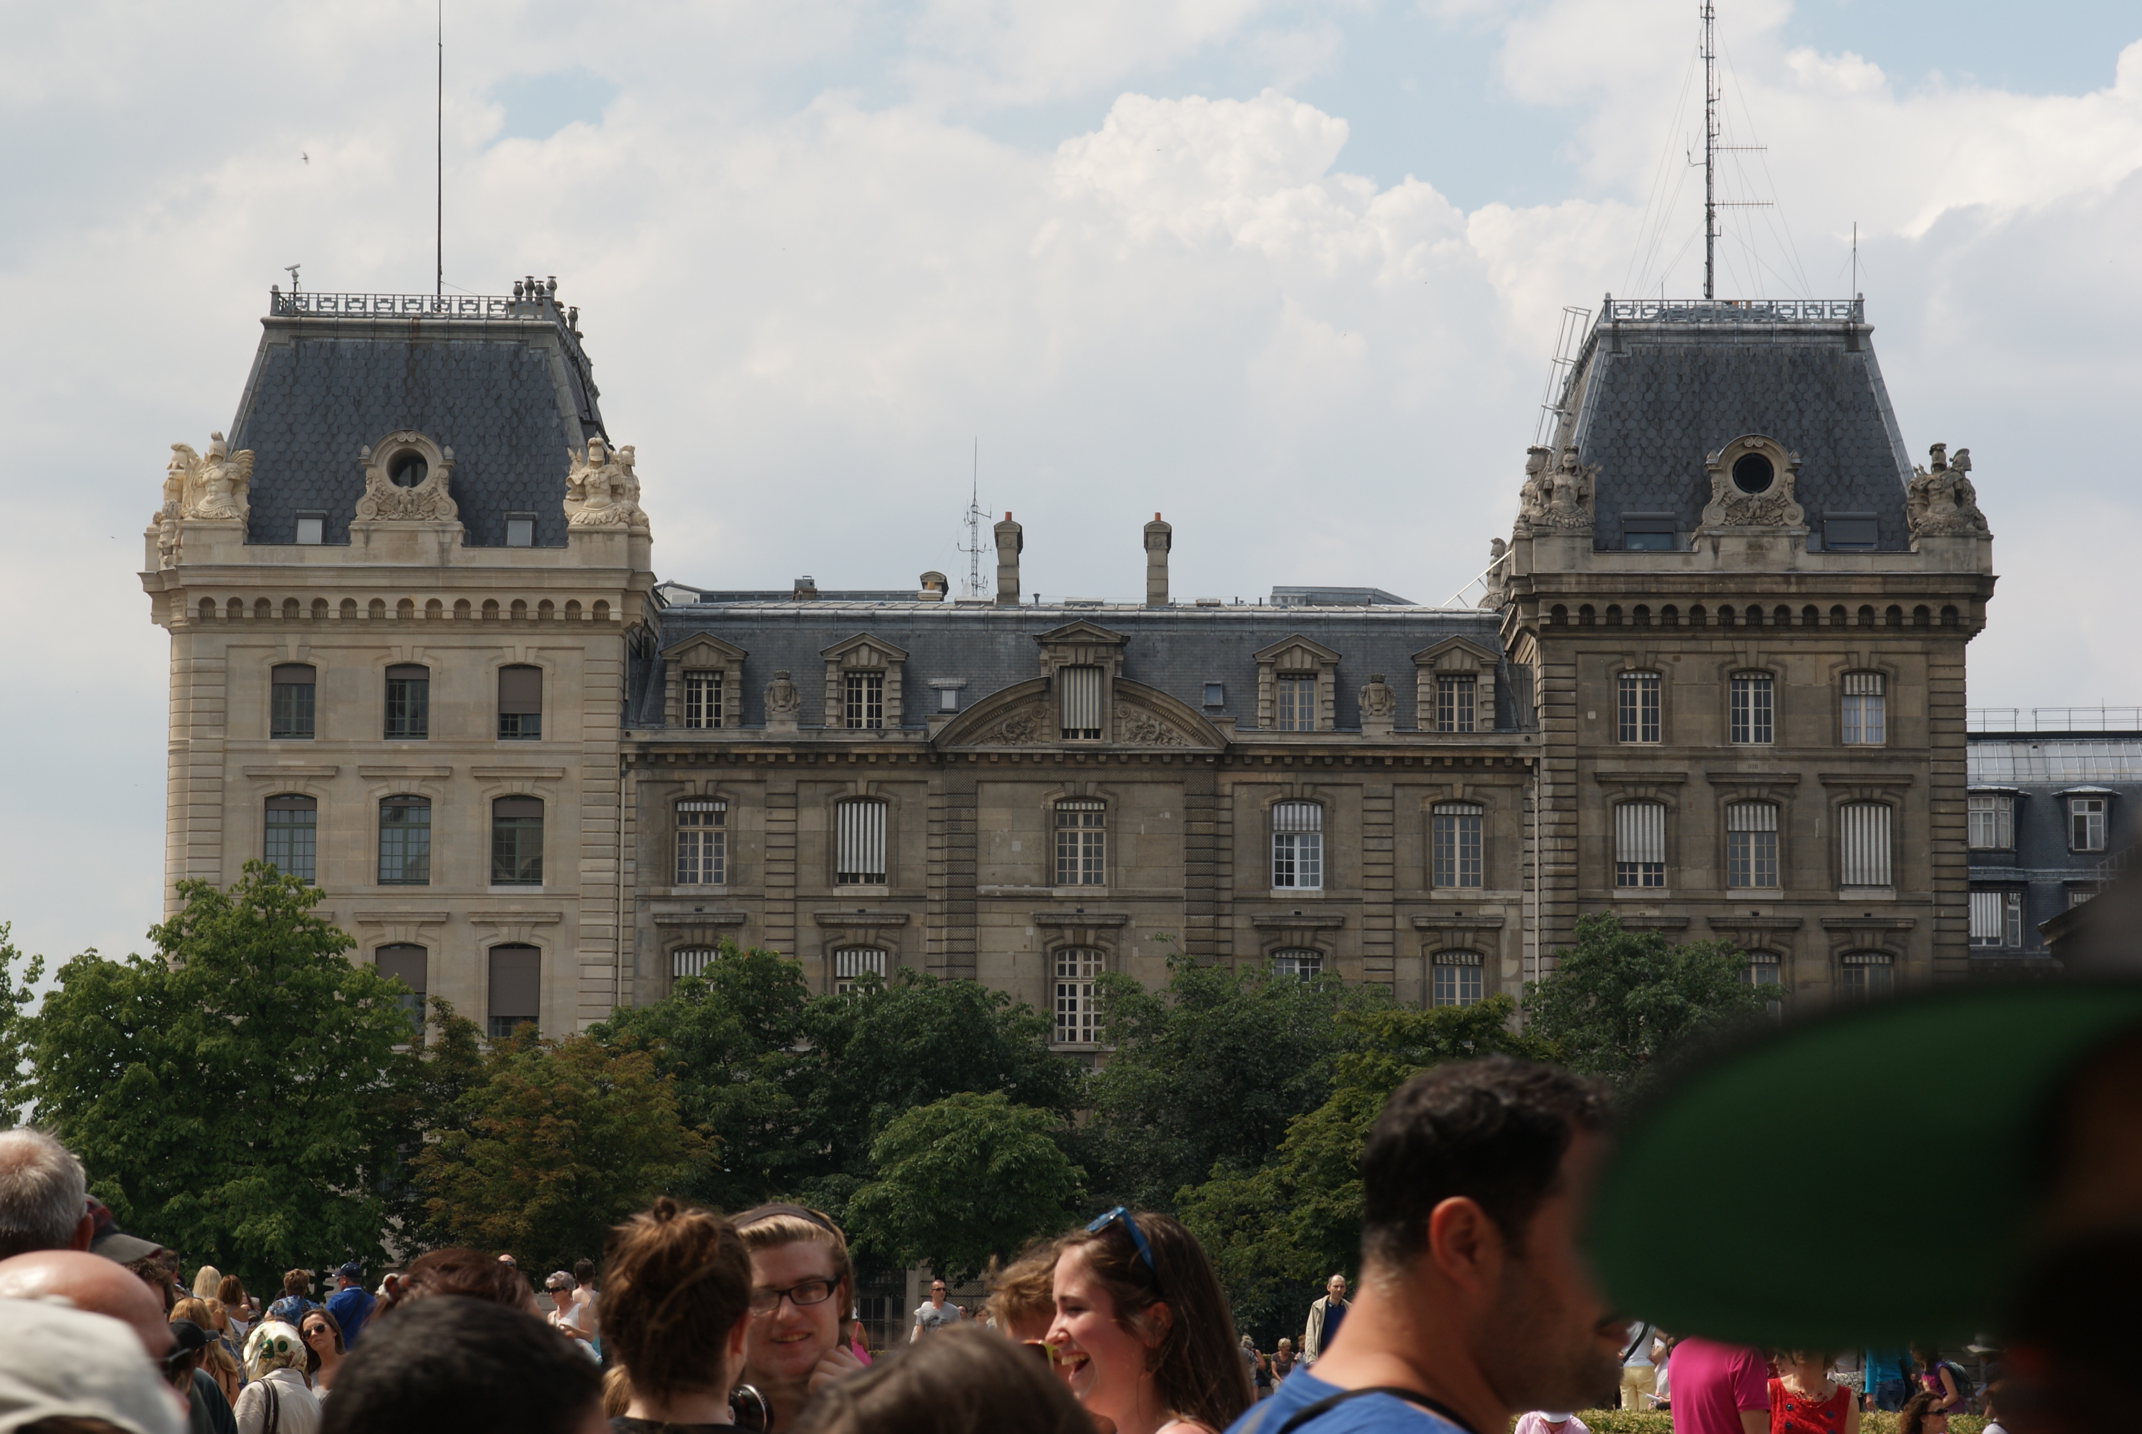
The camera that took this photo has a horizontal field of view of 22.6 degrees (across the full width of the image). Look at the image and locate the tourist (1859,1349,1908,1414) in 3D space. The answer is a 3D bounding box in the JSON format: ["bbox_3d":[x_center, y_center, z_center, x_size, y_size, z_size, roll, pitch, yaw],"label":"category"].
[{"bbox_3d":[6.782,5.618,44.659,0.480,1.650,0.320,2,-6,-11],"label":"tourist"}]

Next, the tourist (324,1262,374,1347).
[{"bbox_3d":[-6.724,5.956,49.907,0.540,1.750,0.360,3,-7,-27],"label":"tourist"}]

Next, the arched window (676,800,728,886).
[{"bbox_3d":[-10.188,3.444,147.689,1.429,2.427,0.300,0,-6,0],"label":"arched window"}]

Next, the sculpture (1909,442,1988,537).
[{"bbox_3d":[23.995,-6.191,146.419,2.284,2.585,2.000,0,-6,0],"label":"sculpture"}]

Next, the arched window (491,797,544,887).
[{"bbox_3d":[-16.256,3.690,157.693,1.600,2.665,0.280,0,-6,0],"label":"arched window"}]

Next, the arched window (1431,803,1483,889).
[{"bbox_3d":[10.329,3.441,143.243,1.390,2.330,0.300,0,-6,0],"label":"arched window"}]

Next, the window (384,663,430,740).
[{"bbox_3d":[-18.205,-0.409,146.902,1.238,2.112,0.300,0,-6,0],"label":"window"}]

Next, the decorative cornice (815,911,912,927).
[{"bbox_3d":[-6.180,6.041,159.659,2.990,0.474,0.420,0,-6,0],"label":"decorative cornice"}]

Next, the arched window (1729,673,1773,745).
[{"bbox_3d":[18.647,-0.207,146.863,1.215,1.982,0.300,0,-6,0],"label":"arched window"}]

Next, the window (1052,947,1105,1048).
[{"bbox_3d":[0.201,7.484,142.791,1.340,2.580,0.300,0,-6,0],"label":"window"}]

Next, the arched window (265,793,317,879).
[{"bbox_3d":[-20.617,3.250,141.737,1.370,2.350,0.300,0,-6,0],"label":"arched window"}]

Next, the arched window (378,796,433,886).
[{"bbox_3d":[-18.006,3.351,145.117,1.423,2.453,0.300,0,-6,0],"label":"arched window"}]

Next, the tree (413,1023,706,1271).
[{"bbox_3d":[-9.105,8.526,94.669,5.289,6.239,5.289,0,-6,0],"label":"tree"}]

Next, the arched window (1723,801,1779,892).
[{"bbox_3d":[20.010,3.814,157.699,1.575,2.517,0.280,0,-6,0],"label":"arched window"}]

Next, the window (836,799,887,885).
[{"bbox_3d":[-5.731,3.442,147.061,1.410,2.394,0.300,0,-6,0],"label":"window"}]

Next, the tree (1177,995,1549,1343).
[{"bbox_3d":[5.264,8.171,92.659,6.857,6.744,6.515,0,-6,0],"label":"tree"}]

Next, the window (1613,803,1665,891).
[{"bbox_3d":[15.374,3.467,144.970,1.425,2.328,0.300,0,-6,0],"label":"window"}]

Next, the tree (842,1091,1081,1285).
[{"bbox_3d":[-1.922,9.482,97.547,4.360,5.319,4.360,0,-6,0],"label":"tree"}]

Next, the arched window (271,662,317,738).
[{"bbox_3d":[-21.101,-0.409,145.531,1.227,2.083,0.300,0,-6,0],"label":"arched window"}]

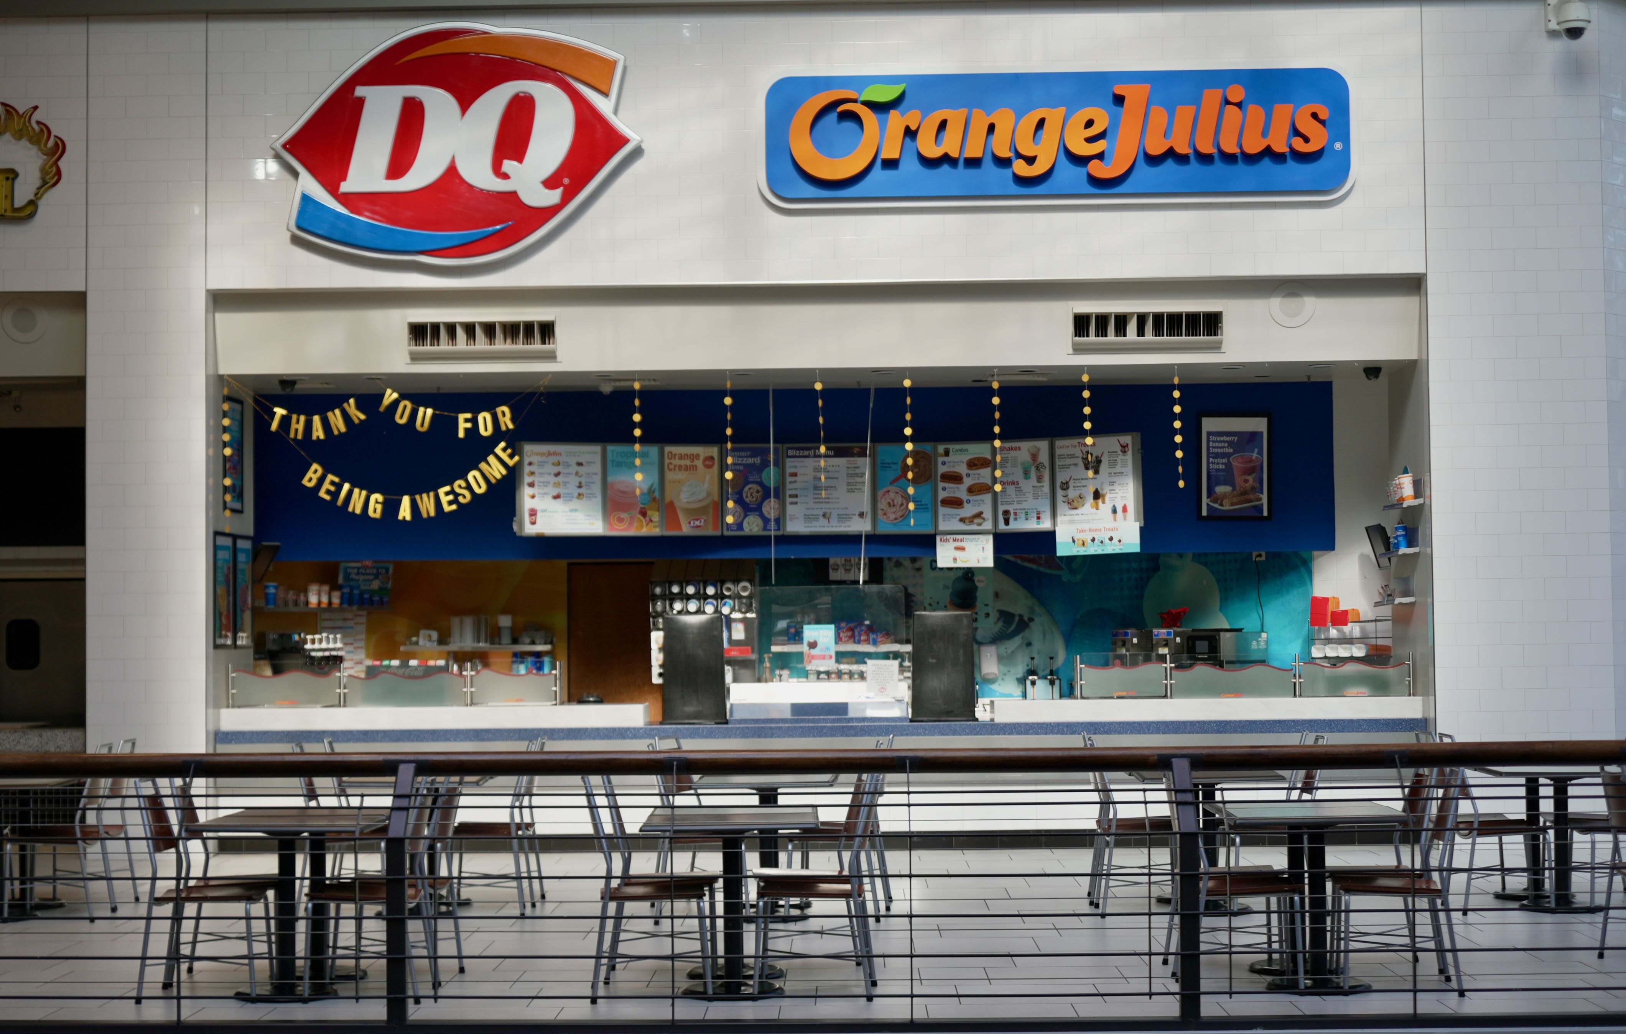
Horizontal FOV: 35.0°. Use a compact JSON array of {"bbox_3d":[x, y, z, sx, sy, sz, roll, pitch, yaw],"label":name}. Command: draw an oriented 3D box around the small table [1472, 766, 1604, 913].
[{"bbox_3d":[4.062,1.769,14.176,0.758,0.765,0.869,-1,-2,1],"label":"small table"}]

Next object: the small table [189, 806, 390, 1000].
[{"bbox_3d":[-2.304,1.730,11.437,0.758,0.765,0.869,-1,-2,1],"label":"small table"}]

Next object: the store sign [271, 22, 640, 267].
[{"bbox_3d":[-2.498,-2.619,18.075,2.555,1.676,0.180,-1,-3,1],"label":"store sign"}]

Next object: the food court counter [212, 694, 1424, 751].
[{"bbox_3d":[0.057,1.844,18.562,8.534,1.056,0.838,-1,-2,1],"label":"food court counter"}]

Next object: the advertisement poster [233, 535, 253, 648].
[{"bbox_3d":[-4.215,0.555,19.078,0.030,0.825,0.555,-1,-3,1],"label":"advertisement poster"}]

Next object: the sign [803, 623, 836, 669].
[{"bbox_3d":[0.050,0.927,18.512,0.232,0.308,0.020,-1,-2,1],"label":"sign"}]

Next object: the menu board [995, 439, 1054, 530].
[{"bbox_3d":[1.601,-0.238,19.497,0.460,0.707,0.091,-1,1,19],"label":"menu board"}]

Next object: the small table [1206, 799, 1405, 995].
[{"bbox_3d":[2.145,1.664,11.345,0.760,0.750,1.200,-1,-2,1],"label":"small table"}]

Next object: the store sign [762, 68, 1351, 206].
[{"bbox_3d":[1.700,-2.665,17.973,4.140,0.960,0.250,-1,-2,1],"label":"store sign"}]

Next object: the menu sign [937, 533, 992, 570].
[{"bbox_3d":[1.126,0.254,19.107,0.431,0.264,0.020,-1,-3,12],"label":"menu sign"}]

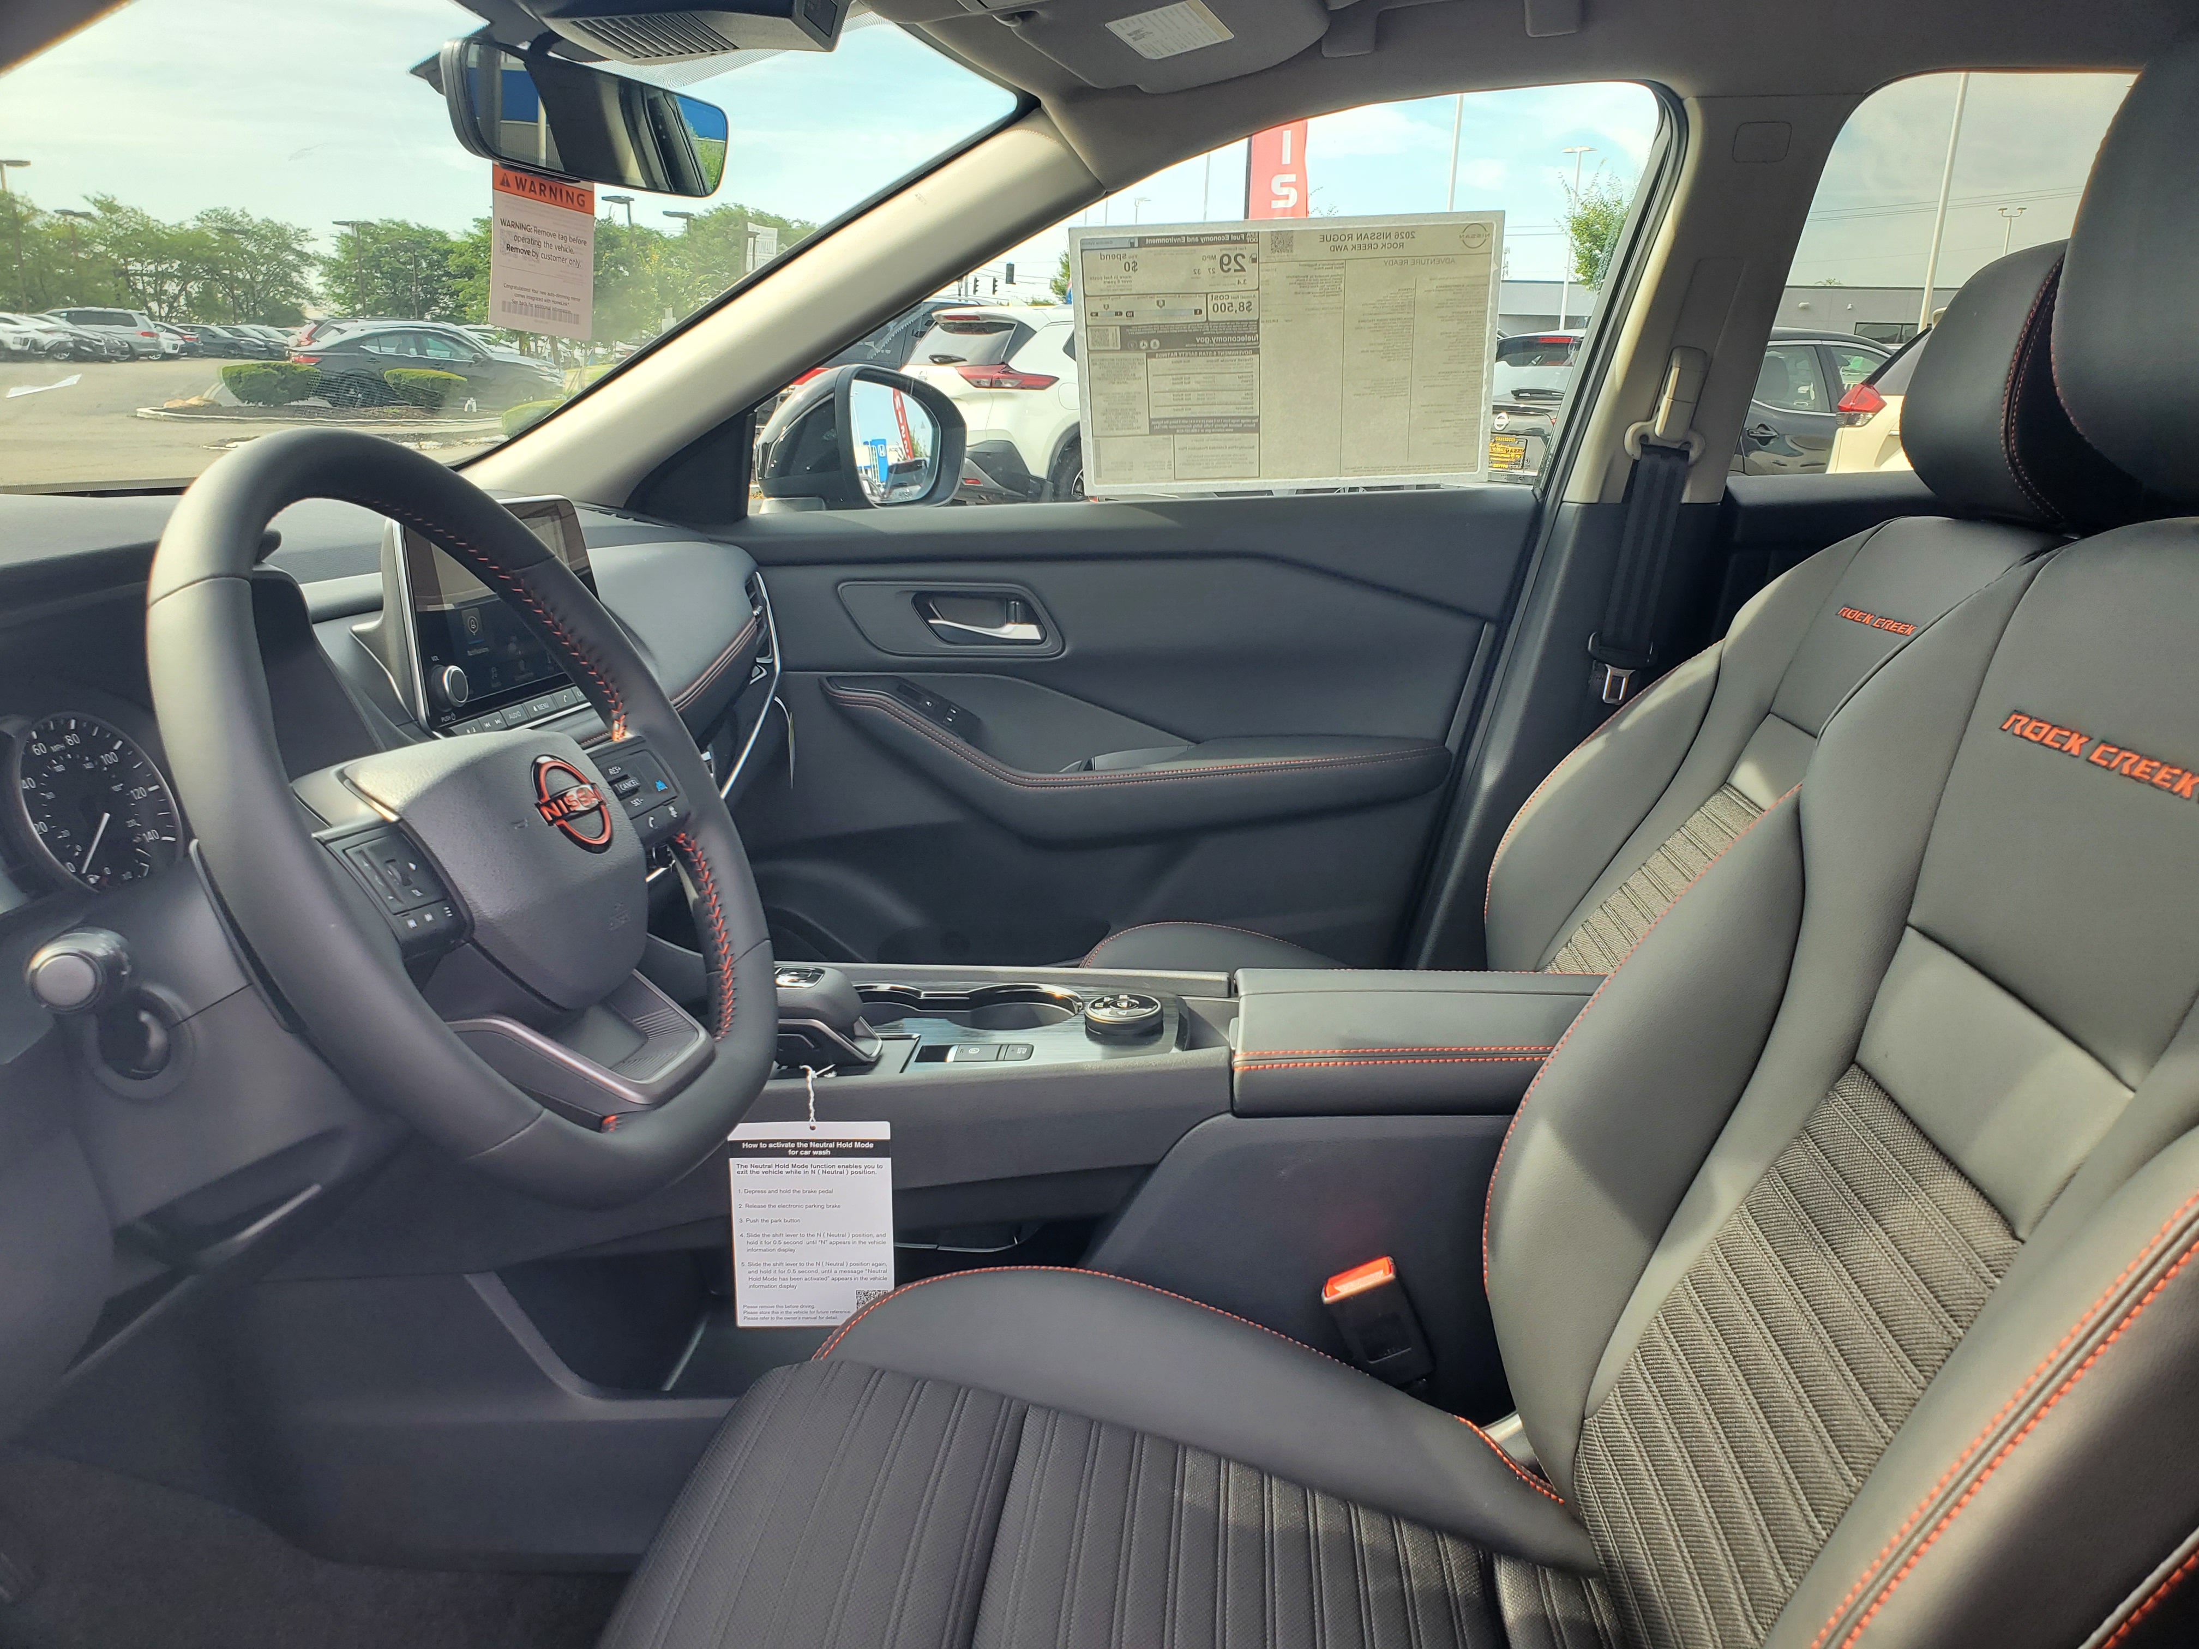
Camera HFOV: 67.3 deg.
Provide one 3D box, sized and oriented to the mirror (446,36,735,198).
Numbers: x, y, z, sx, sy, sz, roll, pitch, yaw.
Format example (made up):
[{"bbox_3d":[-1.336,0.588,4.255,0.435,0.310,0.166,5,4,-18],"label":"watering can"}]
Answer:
[{"bbox_3d":[-0.320,-0.445,1.044,0.047,0.070,0.245,13,17,23],"label":"mirror"}]

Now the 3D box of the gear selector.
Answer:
[{"bbox_3d":[-0.185,0.119,1.076,0.110,0.065,0.065,3,13,6],"label":"gear selector"}]

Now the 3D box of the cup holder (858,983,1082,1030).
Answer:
[{"bbox_3d":[-0.100,0.153,1.151,0.180,0.070,0.098,3,13,6],"label":"cup holder"}]

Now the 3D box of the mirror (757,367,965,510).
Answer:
[{"bbox_3d":[-0.283,-0.473,2.006,0.150,0.175,0.240,10,15,30],"label":"mirror"}]

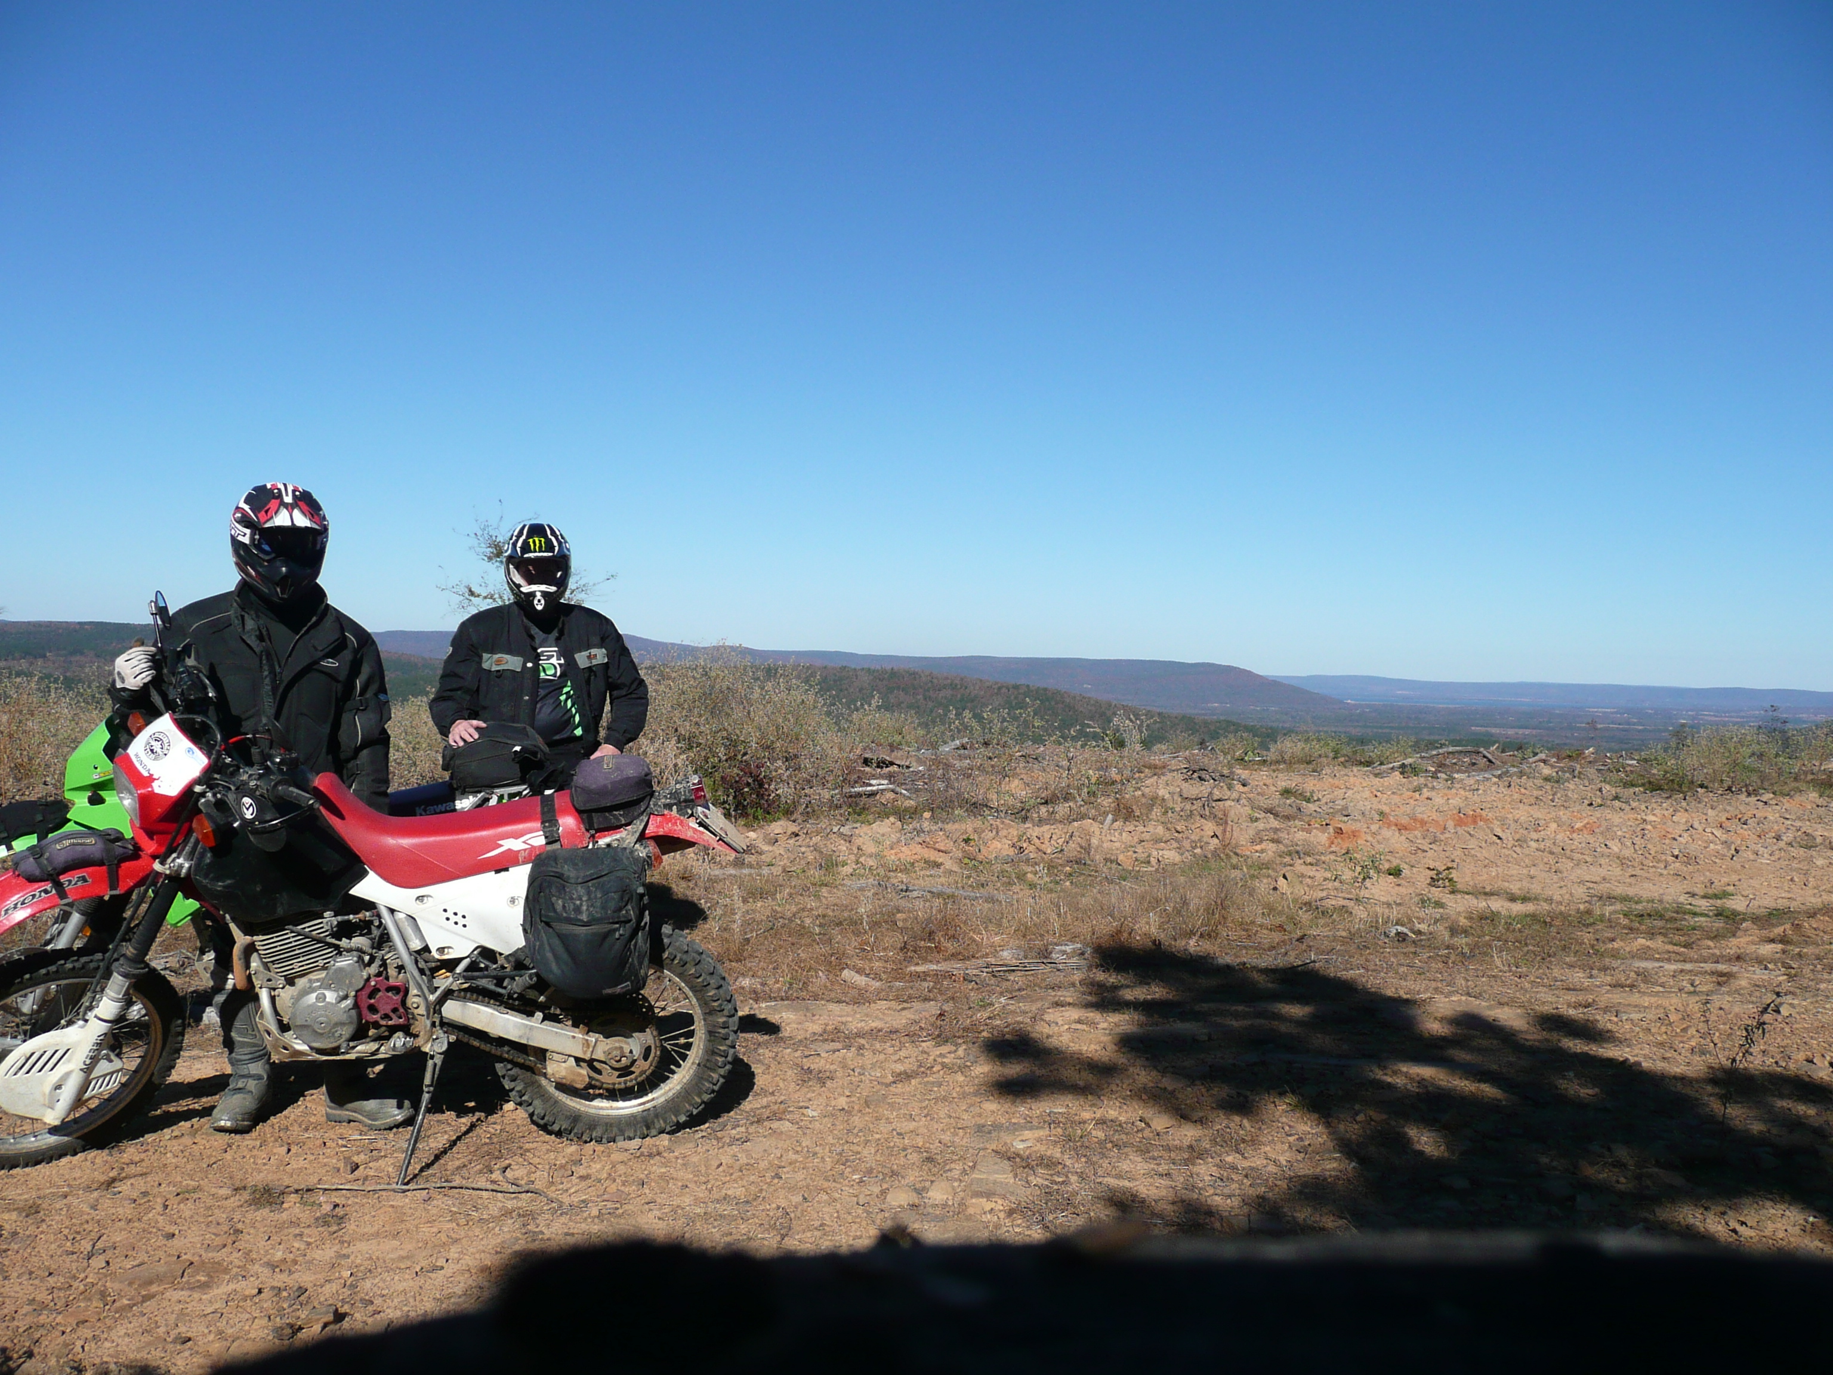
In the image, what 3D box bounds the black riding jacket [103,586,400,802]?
[{"bbox_3d":[-1.817,0.049,4.050,0.700,0.680,0.450,1,0,-22],"label":"black riding jacket"}]

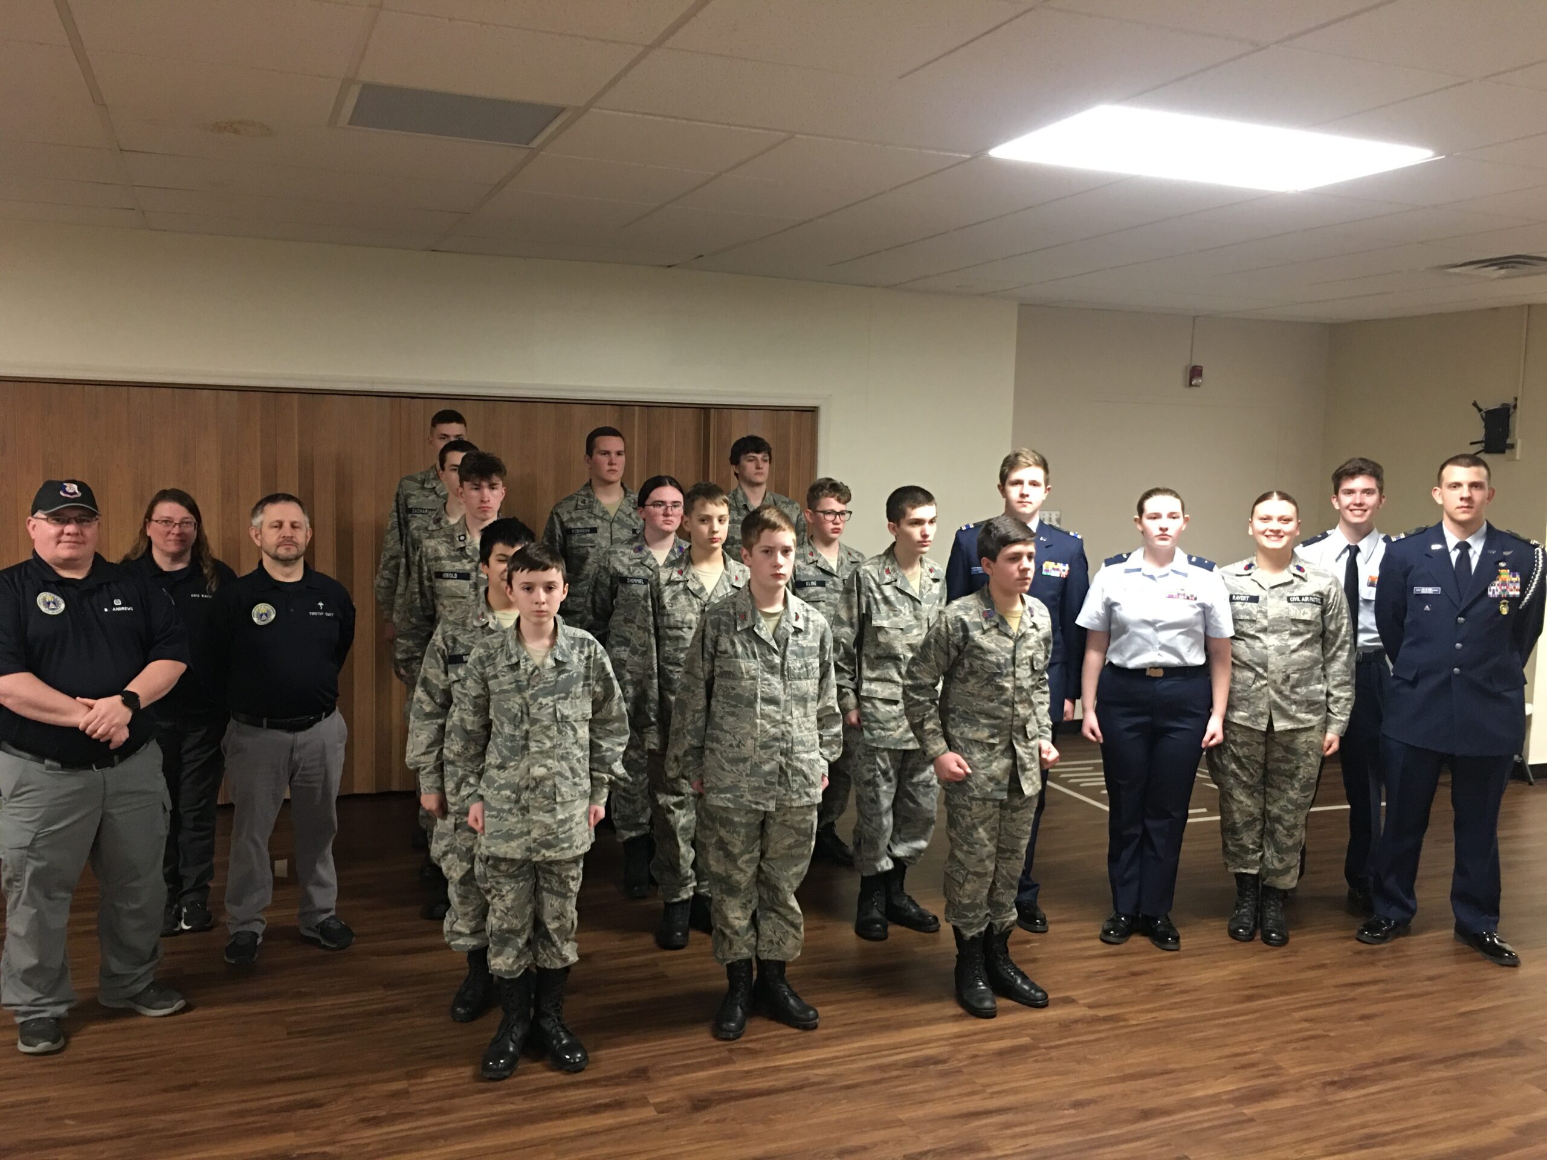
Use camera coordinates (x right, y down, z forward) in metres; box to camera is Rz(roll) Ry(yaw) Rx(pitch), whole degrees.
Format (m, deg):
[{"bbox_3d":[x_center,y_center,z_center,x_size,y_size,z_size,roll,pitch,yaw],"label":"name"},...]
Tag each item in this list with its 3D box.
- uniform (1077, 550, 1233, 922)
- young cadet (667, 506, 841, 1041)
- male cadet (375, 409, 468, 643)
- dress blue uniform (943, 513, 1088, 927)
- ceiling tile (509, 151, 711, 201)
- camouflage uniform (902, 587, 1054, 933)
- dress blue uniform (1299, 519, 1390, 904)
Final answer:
[{"bbox_3d":[1.413,0.587,4.801,0.560,1.407,0.300,3,6,13],"label":"uniform"},{"bbox_3d":[-0.040,0.576,3.951,0.500,1.597,0.320,-1,6,-19],"label":"young cadet"},{"bbox_3d":[-1.449,0.205,5.762,0.550,1.905,0.350,-2,7,-23],"label":"male cadet"},{"bbox_3d":[0.928,0.519,4.913,0.550,1.505,0.310,0,6,-14],"label":"dress blue uniform"},{"bbox_3d":[-0.584,-1.398,4.516,0.614,0.020,0.614,-1,6,-23],"label":"ceiling tile"},{"bbox_3d":[0.694,0.599,4.205,0.500,1.165,0.380,-2,7,-30],"label":"camouflage uniform"},{"bbox_3d":[2.302,0.523,5.059,0.500,1.468,0.280,3,6,22],"label":"dress blue uniform"}]

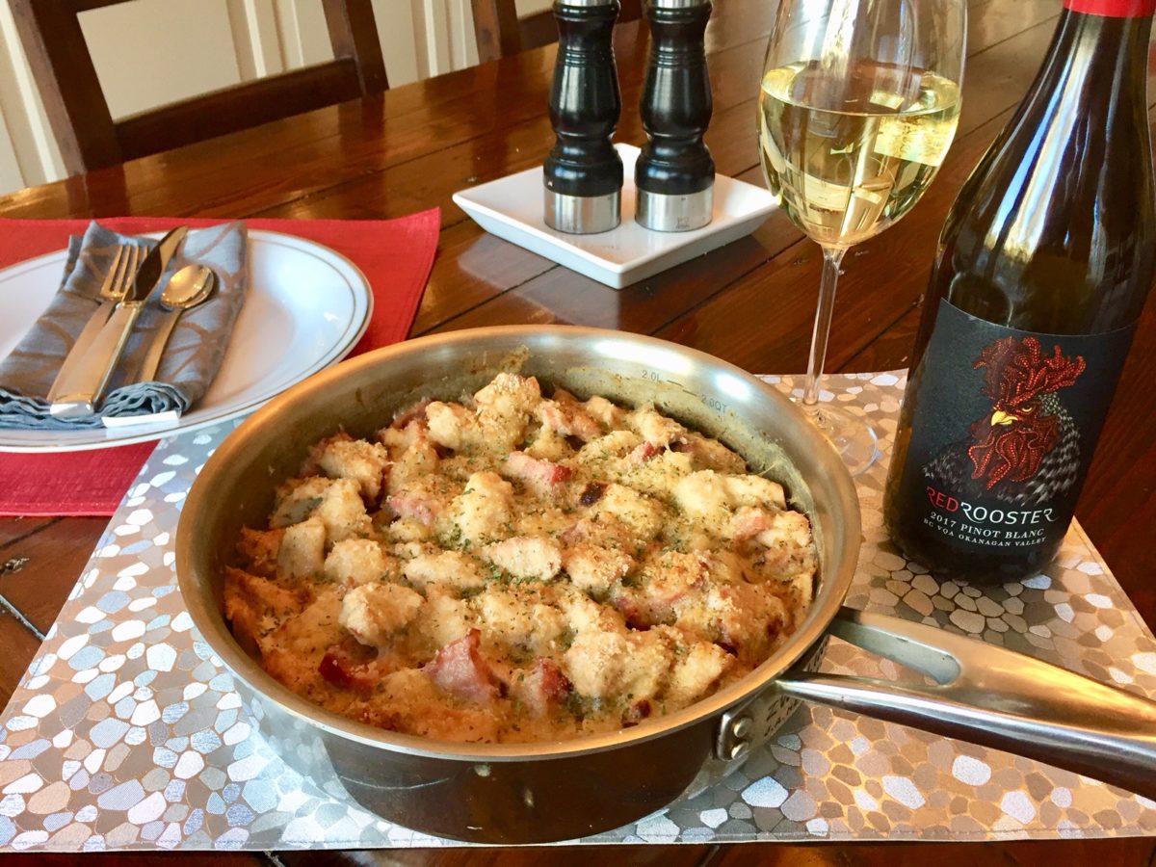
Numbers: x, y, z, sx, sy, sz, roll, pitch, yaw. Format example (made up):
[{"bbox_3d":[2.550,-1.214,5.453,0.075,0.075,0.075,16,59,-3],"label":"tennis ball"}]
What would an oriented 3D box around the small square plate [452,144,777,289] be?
[{"bbox_3d":[0.031,-0.171,0.757,0.185,0.027,0.185,-28,44,-34],"label":"small square plate"}]

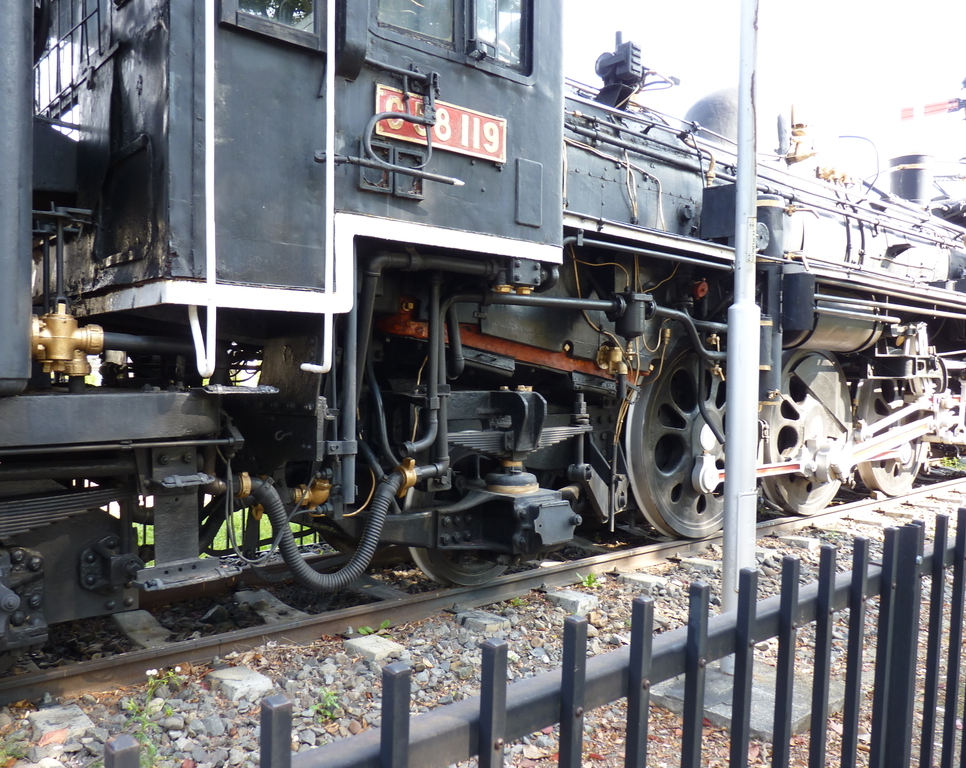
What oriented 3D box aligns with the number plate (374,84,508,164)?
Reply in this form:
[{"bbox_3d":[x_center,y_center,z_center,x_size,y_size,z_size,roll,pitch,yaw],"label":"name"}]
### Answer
[{"bbox_3d":[-0.161,-1.110,3.446,0.712,0.200,0.025,0,2,-41],"label":"number plate"}]

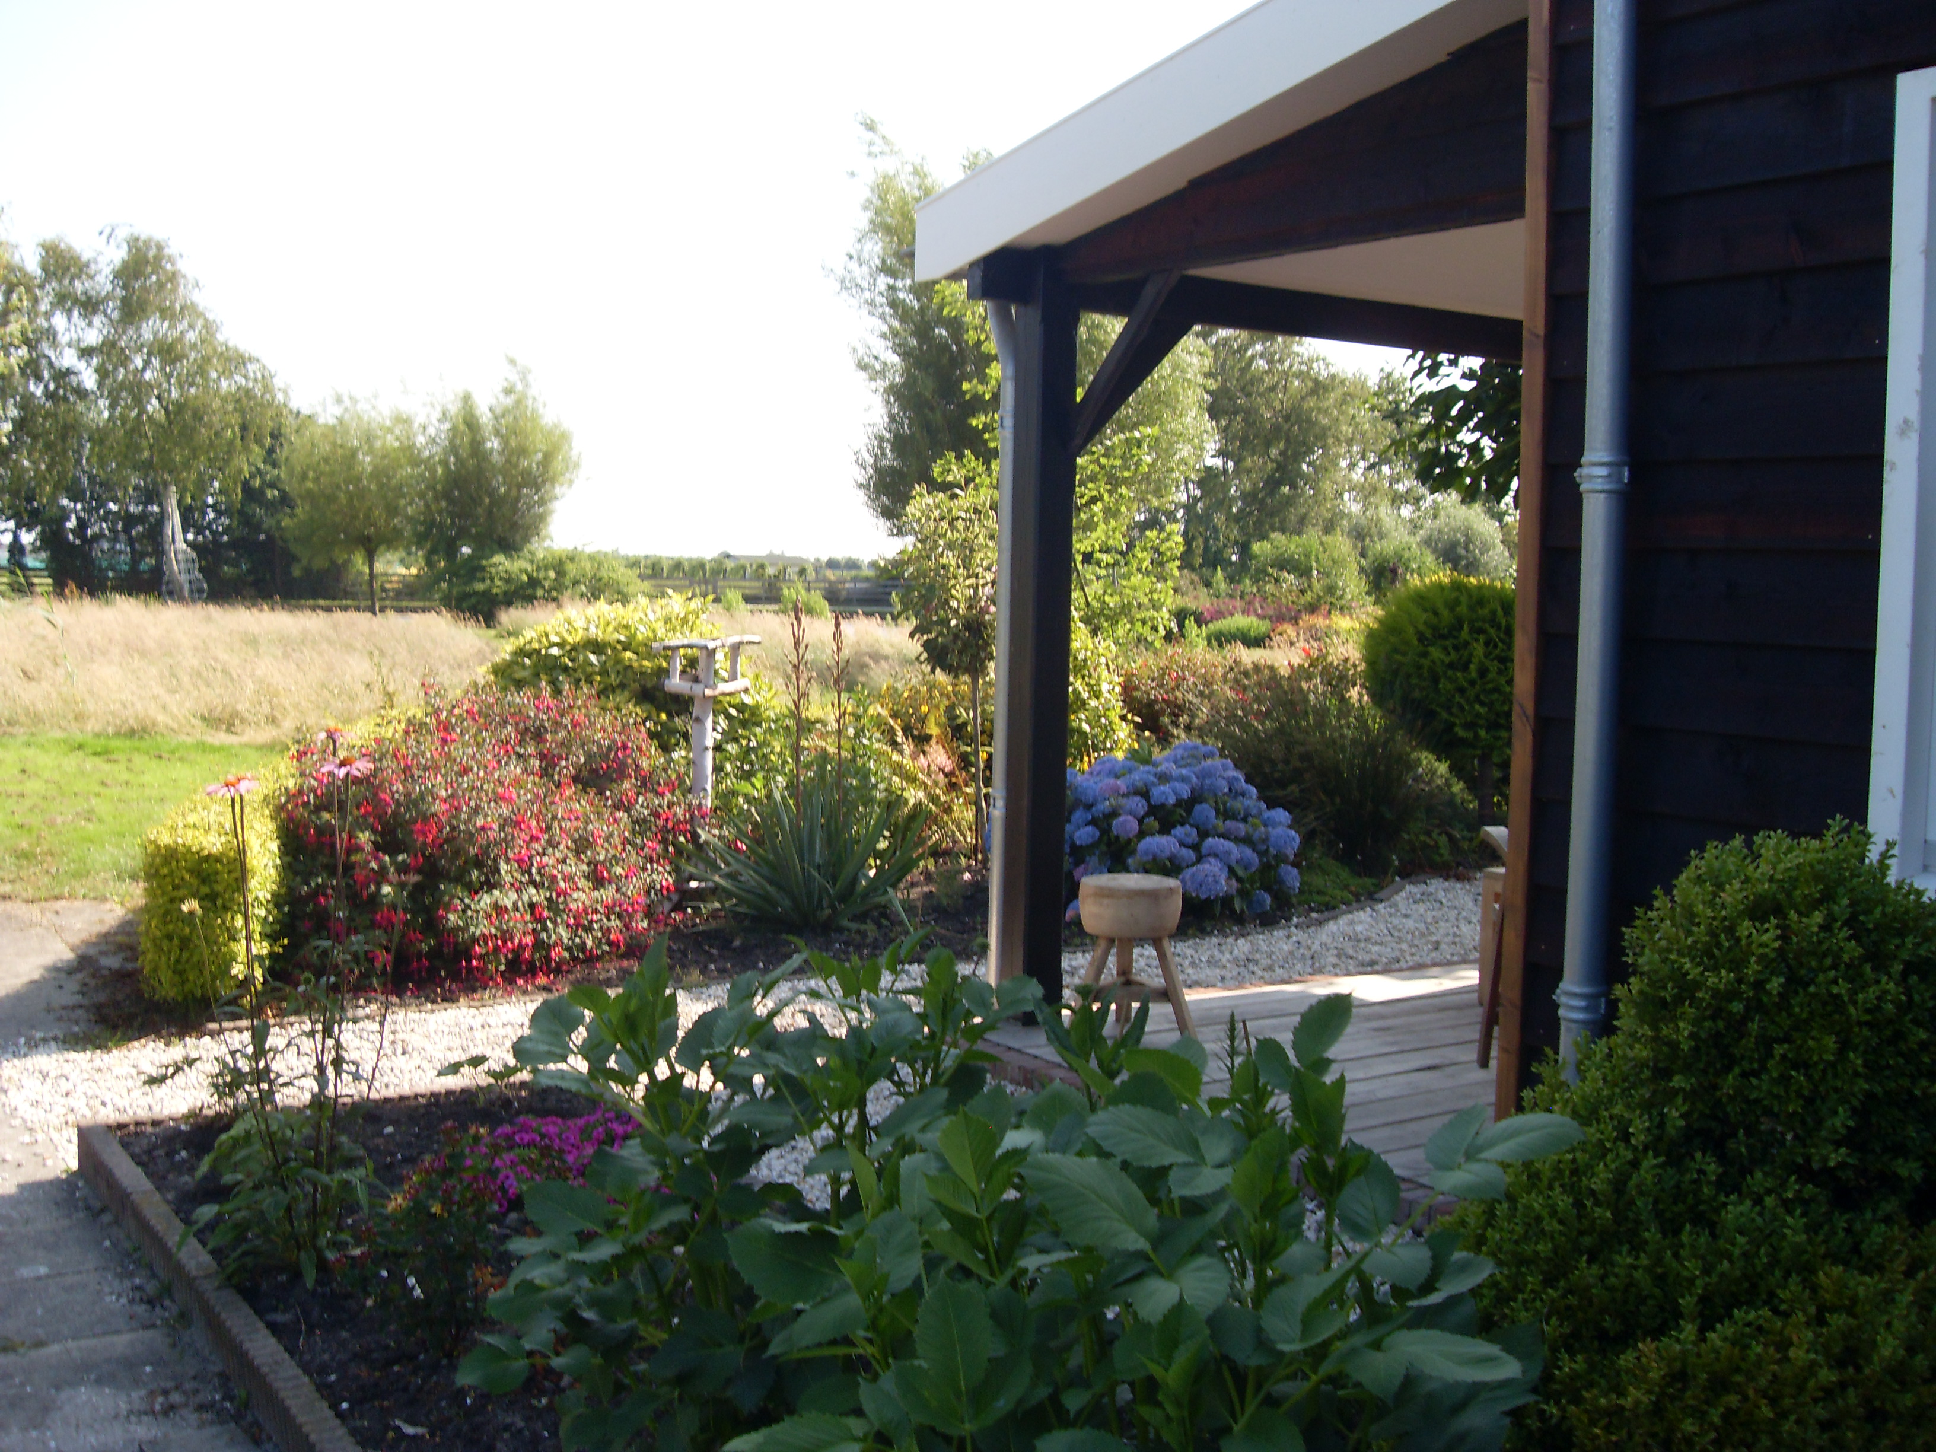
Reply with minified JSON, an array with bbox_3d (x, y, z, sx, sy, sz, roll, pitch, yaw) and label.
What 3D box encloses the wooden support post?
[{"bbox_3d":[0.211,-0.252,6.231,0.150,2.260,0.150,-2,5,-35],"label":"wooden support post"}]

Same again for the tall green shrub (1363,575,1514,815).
[{"bbox_3d":[2.744,-0.071,11.500,1.080,1.460,1.080,2,4,13],"label":"tall green shrub"}]

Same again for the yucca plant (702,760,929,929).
[{"bbox_3d":[-0.624,0.464,8.500,0.900,0.670,0.880,1,4,-4],"label":"yucca plant"}]

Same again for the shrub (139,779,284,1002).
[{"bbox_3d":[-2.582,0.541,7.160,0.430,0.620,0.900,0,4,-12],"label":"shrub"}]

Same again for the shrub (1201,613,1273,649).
[{"bbox_3d":[4.411,-1.326,34.000,1.180,0.880,1.150,1,4,0],"label":"shrub"}]

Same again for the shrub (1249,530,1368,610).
[{"bbox_3d":[5.579,-2.092,34.000,2.000,2.100,2.000,2,4,9],"label":"shrub"}]

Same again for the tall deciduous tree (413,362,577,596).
[{"bbox_3d":[-12.105,-5.948,53.000,4.200,6.600,4.100,1,4,0],"label":"tall deciduous tree"}]

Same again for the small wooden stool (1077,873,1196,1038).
[{"bbox_3d":[0.532,0.746,6.650,0.390,0.480,0.380,1,4,0],"label":"small wooden stool"}]

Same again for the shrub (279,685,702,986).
[{"bbox_3d":[-1.764,0.341,7.700,1.520,0.980,1.250,0,4,-13],"label":"shrub"}]

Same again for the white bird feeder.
[{"bbox_3d":[-1.217,0.219,9.600,0.420,1.220,0.420,4,5,35],"label":"white bird feeder"}]

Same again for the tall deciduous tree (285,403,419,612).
[{"bbox_3d":[-16.341,-5.731,55.000,3.700,5.700,3.600,1,4,0],"label":"tall deciduous tree"}]

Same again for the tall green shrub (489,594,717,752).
[{"bbox_3d":[-1.642,0.054,9.500,1.200,1.300,1.150,1,4,-10],"label":"tall green shrub"}]

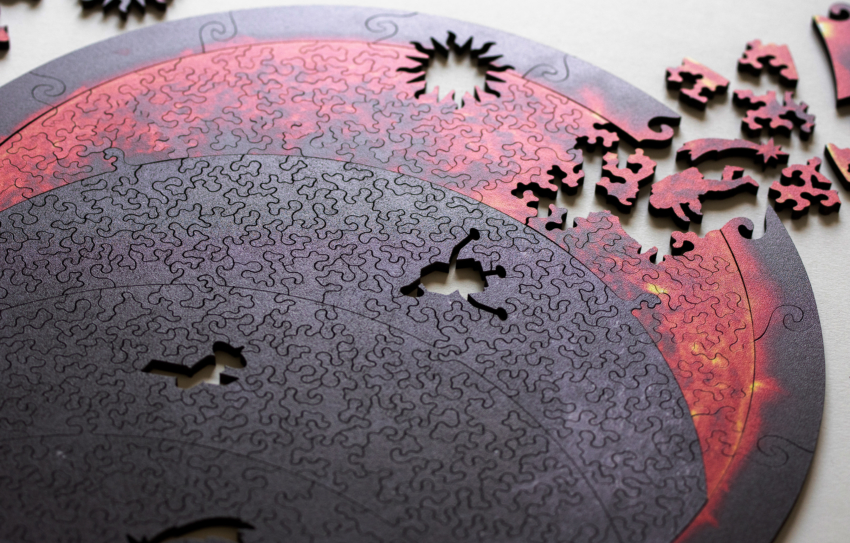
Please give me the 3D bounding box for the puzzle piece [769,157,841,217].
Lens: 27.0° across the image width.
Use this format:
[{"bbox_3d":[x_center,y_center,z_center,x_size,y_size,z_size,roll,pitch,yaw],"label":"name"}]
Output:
[{"bbox_3d":[0.142,-0.031,0.670,0.025,0.005,0.028,-6,45,-10],"label":"puzzle piece"}]

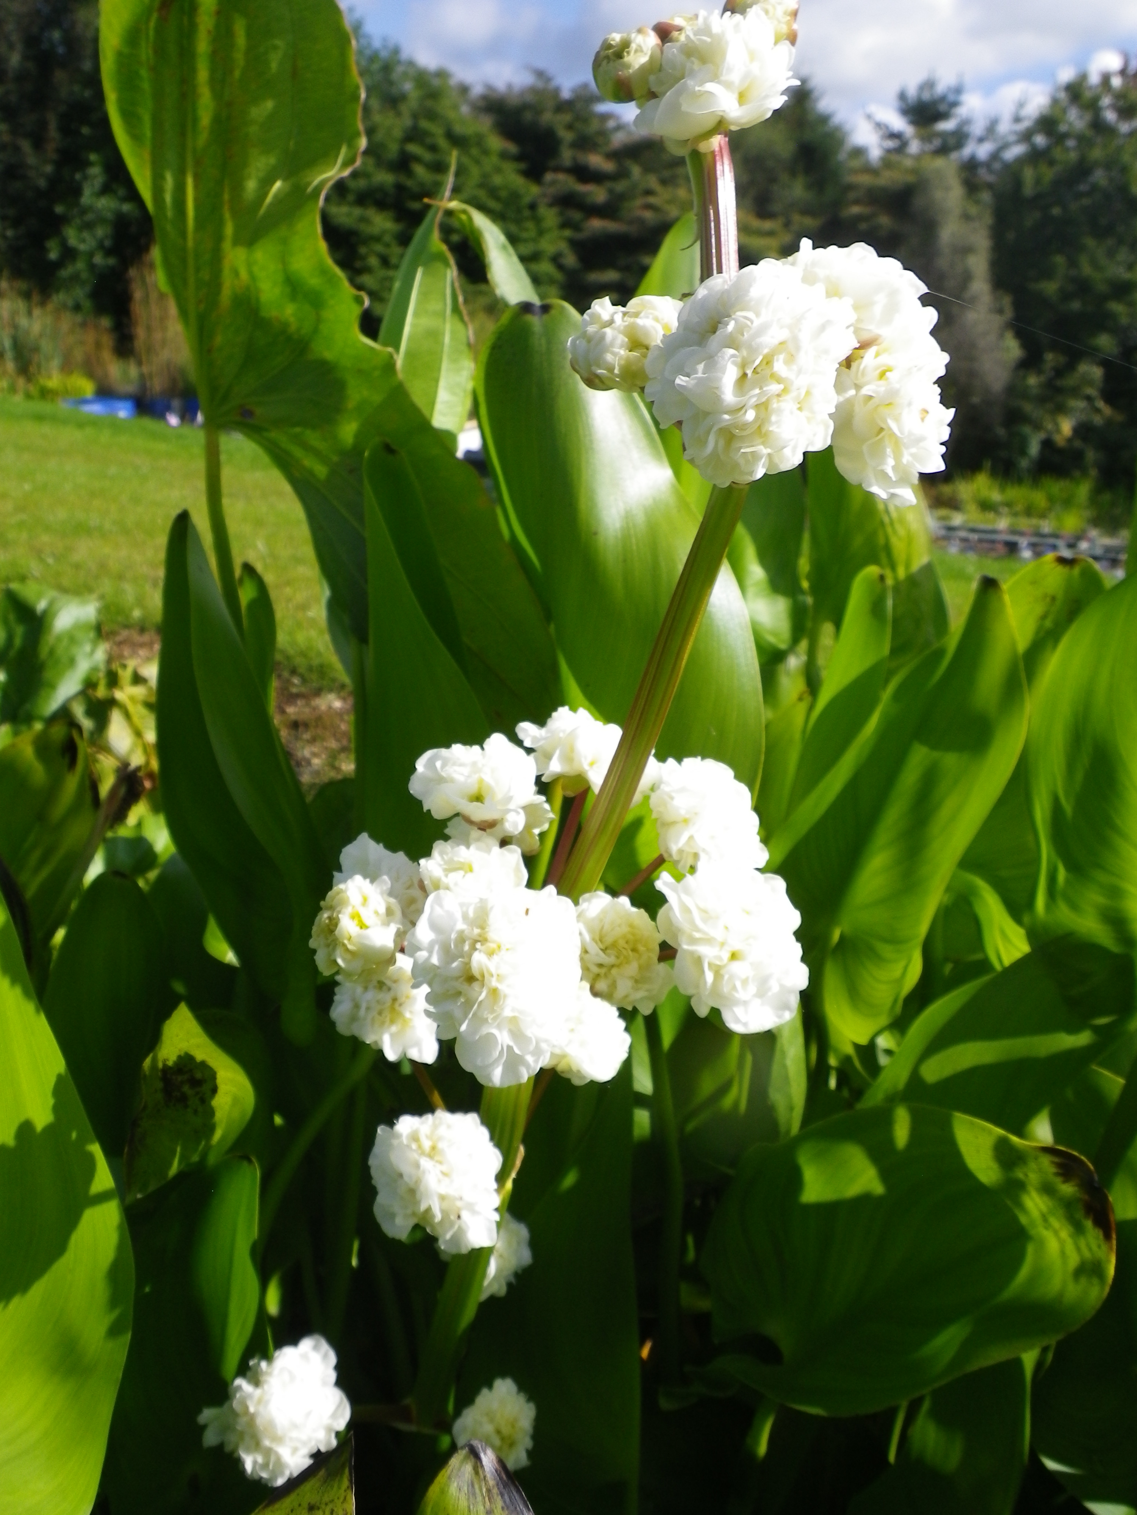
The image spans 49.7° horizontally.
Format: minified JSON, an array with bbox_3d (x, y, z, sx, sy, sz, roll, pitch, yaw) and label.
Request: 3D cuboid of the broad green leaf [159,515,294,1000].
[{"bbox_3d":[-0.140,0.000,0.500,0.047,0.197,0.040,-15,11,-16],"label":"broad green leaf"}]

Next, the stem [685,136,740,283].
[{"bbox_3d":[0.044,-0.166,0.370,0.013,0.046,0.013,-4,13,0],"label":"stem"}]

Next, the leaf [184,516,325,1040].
[{"bbox_3d":[-0.129,0.009,0.500,0.045,0.212,0.040,-17,11,-16],"label":"leaf"}]

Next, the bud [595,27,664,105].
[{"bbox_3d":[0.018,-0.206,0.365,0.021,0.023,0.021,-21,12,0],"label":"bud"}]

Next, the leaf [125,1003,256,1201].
[{"bbox_3d":[-0.154,0.141,0.500,0.052,0.080,0.030,6,15,-11],"label":"leaf"}]

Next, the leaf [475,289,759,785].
[{"bbox_3d":[0.022,-0.080,0.480,0.090,0.200,0.050,-21,12,-6],"label":"leaf"}]

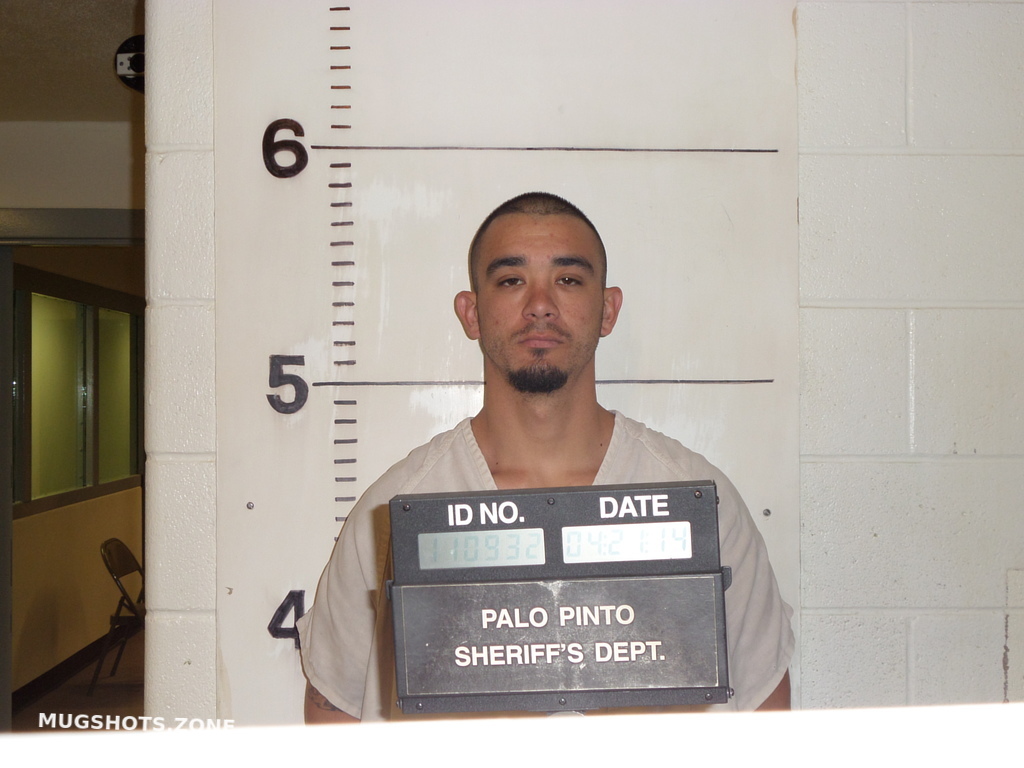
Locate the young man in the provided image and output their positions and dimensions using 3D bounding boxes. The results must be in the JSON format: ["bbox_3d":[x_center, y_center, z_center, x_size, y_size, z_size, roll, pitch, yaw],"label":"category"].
[{"bbox_3d":[0.040,0.650,1.375,0.560,1.740,0.370,0,0,0],"label":"young man"}]

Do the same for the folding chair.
[{"bbox_3d":[-1.845,1.145,6.300,0.490,0.750,0.460,0,0,0],"label":"folding chair"}]

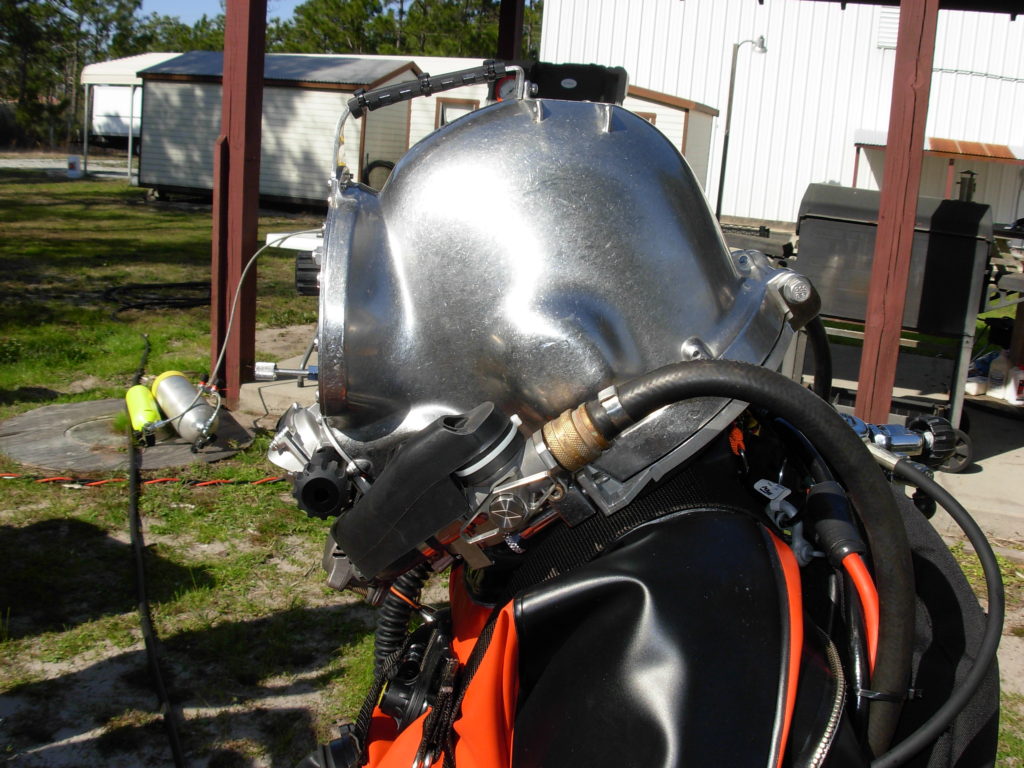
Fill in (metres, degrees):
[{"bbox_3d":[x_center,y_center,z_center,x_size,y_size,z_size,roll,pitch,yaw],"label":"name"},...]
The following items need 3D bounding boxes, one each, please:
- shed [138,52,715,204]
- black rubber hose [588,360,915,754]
[{"bbox_3d":[-1.450,-4.297,19.283,9.700,2.500,3.200,8,13,18],"label":"shed"},{"bbox_3d":[0.160,0.124,0.768,0.239,0.274,0.107,4,12,0],"label":"black rubber hose"}]

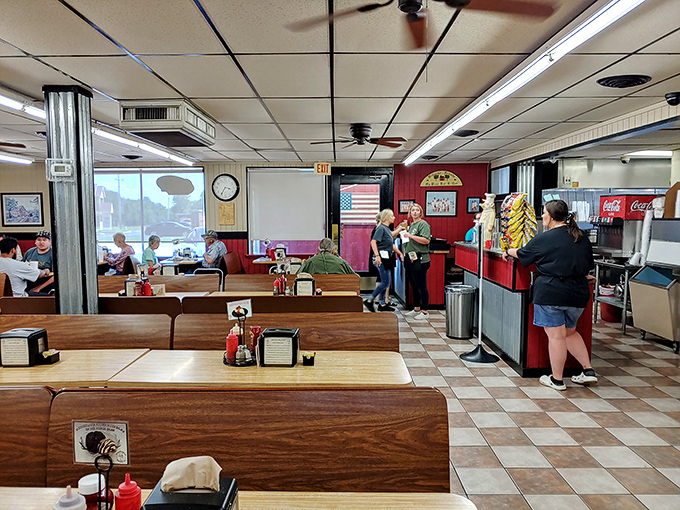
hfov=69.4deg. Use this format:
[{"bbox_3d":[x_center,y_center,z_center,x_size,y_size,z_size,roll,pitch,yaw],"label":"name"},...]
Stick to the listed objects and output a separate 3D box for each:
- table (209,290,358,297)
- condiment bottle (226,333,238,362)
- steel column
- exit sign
[{"bbox_3d":[-0.557,0.768,4.603,1.460,0.755,0.580,0,5,0],"label":"table"},{"bbox_3d":[-0.583,0.496,2.682,0.065,0.171,0.065,0,5,0],"label":"condiment bottle"},{"bbox_3d":[-2.090,-0.040,3.911,0.260,2.485,0.250,0,5,0],"label":"steel column"},{"bbox_3d":[-0.316,-1.606,9.181,0.308,0.219,0.061,0,5,0],"label":"exit sign"}]

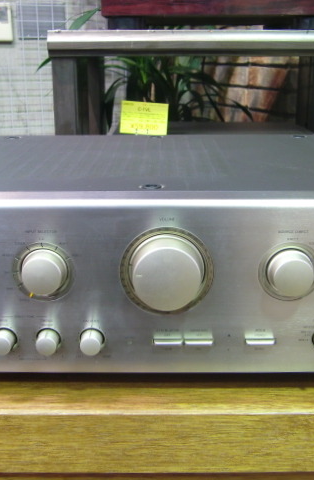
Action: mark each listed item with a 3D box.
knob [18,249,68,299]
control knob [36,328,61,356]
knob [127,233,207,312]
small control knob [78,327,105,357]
[{"bbox_3d":[-0.094,0.029,0.500,0.038,0.038,0.015,0,18,1],"label":"knob"},{"bbox_3d":[-0.093,0.088,0.519,0.018,0.018,0.014,0,18,1],"label":"control knob"},{"bbox_3d":[0.009,0.029,0.496,0.062,0.062,0.020,0,18,1],"label":"knob"},{"bbox_3d":[-0.056,0.088,0.518,0.018,0.018,0.014,0,18,1],"label":"small control knob"}]

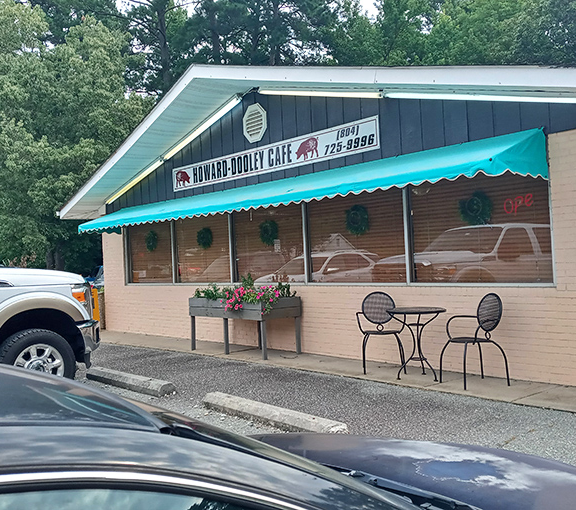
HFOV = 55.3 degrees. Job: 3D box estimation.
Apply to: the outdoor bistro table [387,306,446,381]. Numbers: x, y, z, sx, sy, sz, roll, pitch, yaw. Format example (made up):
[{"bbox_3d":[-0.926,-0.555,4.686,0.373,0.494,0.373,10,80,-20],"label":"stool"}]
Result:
[{"bbox_3d":[1.397,0.951,5.874,0.635,0.724,0.635,-3,-1,44],"label":"outdoor bistro table"}]

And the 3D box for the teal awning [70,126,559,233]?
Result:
[{"bbox_3d":[-0.737,-0.802,7.904,8.235,0.552,0.906,-3,-1,44],"label":"teal awning"}]

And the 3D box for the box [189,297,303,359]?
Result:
[{"bbox_3d":[-0.673,1.028,8.074,1.724,0.793,0.621,-3,-1,44],"label":"box"}]

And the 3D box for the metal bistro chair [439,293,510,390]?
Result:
[{"bbox_3d":[1.843,0.839,5.476,0.522,0.901,0.552,-2,-1,-16],"label":"metal bistro chair"}]

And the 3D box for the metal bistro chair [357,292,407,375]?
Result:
[{"bbox_3d":[1.085,0.879,6.321,0.552,0.906,0.502,-2,-1,7],"label":"metal bistro chair"}]

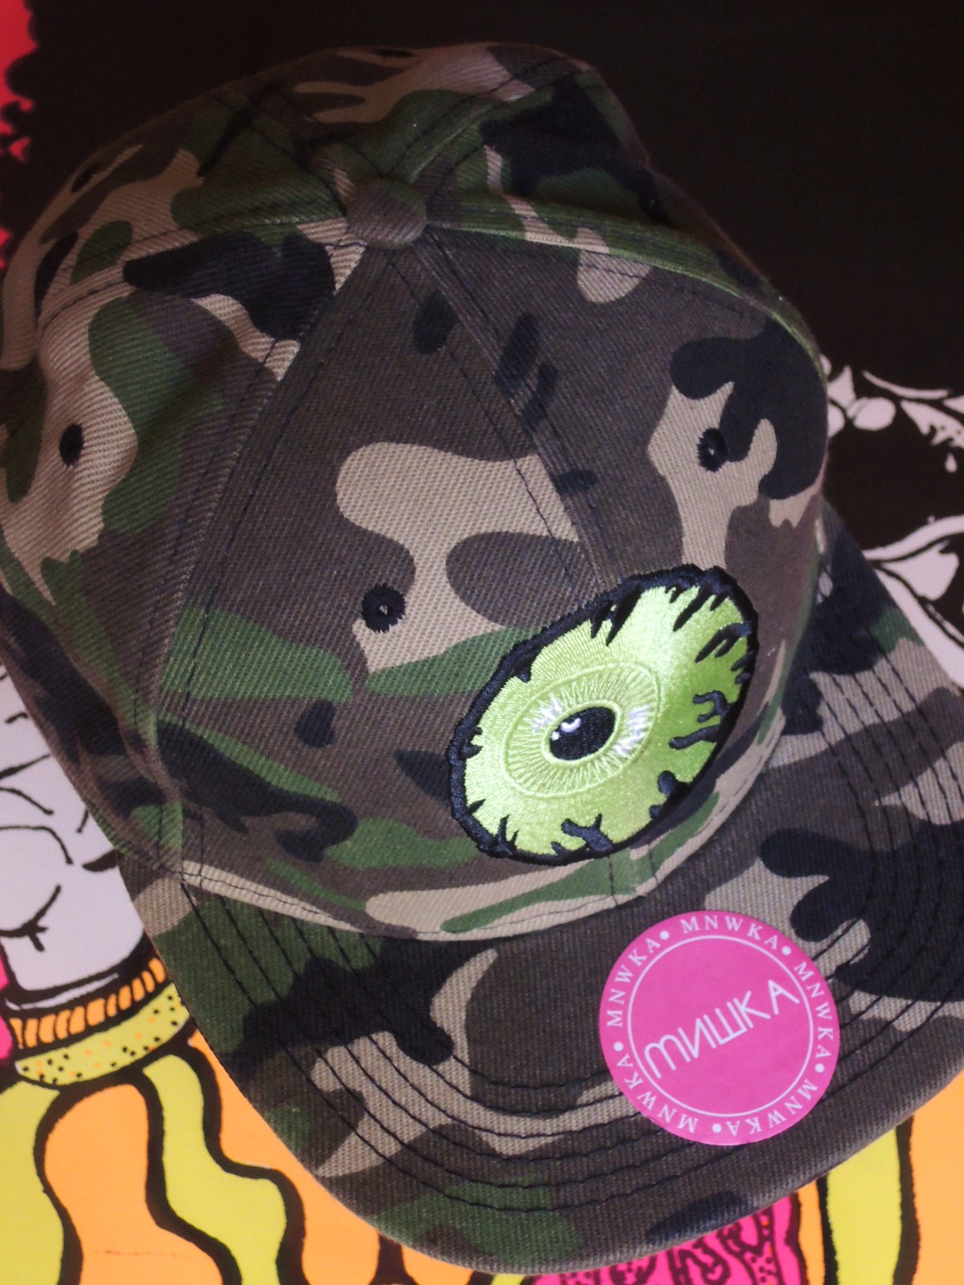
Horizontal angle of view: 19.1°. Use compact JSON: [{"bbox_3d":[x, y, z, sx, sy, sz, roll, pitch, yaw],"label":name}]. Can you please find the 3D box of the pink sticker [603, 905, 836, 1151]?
[{"bbox_3d":[0.049,0.080,0.593,0.051,0.001,0.051,-26,70,-17],"label":"pink sticker"}]

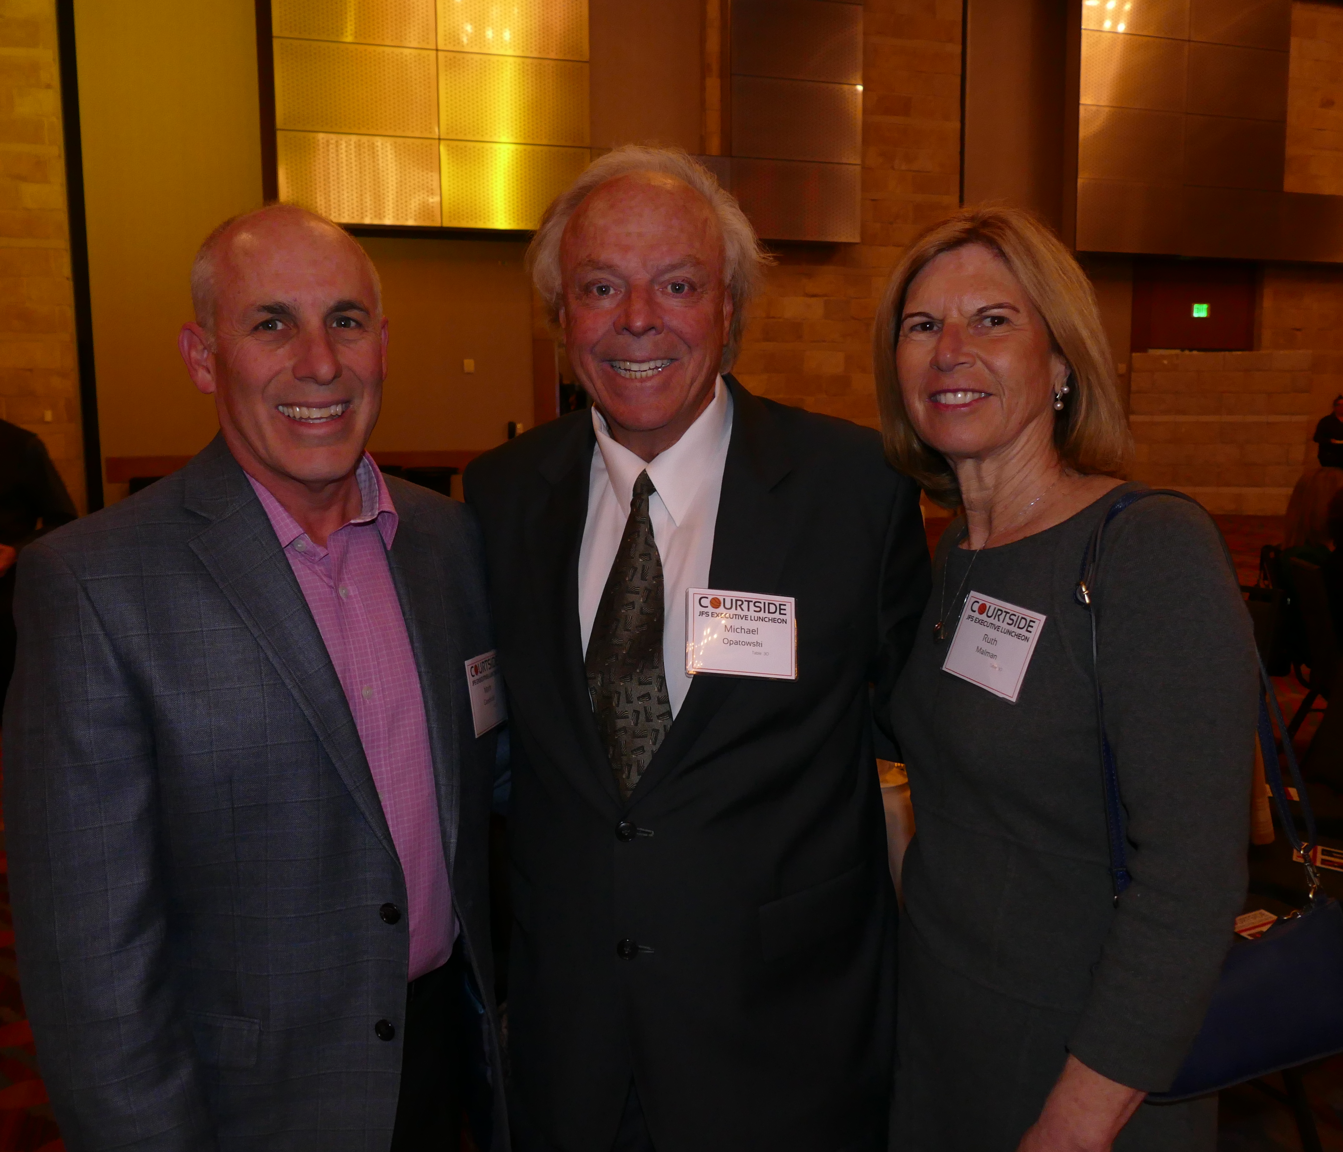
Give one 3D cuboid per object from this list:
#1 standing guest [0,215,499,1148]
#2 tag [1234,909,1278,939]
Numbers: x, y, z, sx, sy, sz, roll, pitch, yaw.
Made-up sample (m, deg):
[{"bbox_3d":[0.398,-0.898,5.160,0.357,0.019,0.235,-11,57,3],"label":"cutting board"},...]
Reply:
[{"bbox_3d":[-0.374,0.480,1.234,0.380,1.666,0.530,5,8,42],"label":"standing guest"},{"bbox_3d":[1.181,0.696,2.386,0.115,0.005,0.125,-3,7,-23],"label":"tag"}]

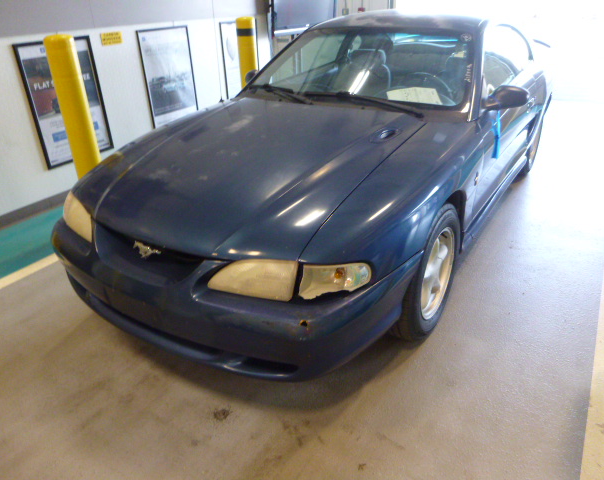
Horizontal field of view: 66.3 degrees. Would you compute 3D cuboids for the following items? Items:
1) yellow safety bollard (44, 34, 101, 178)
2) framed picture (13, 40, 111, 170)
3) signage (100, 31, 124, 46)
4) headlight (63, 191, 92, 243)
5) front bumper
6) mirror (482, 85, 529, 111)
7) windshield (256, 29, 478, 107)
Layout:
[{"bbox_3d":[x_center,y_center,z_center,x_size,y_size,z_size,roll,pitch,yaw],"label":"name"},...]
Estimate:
[{"bbox_3d":[-1.586,-0.768,3.322,0.180,1.260,0.180,16,32,29],"label":"yellow safety bollard"},{"bbox_3d":[-1.804,-1.058,3.572,0.025,0.887,0.600,16,32,29],"label":"framed picture"},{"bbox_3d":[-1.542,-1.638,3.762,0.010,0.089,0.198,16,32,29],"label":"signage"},{"bbox_3d":[-0.976,-0.098,2.023,0.330,0.185,0.150,23,37,38],"label":"headlight"},{"bbox_3d":[-0.470,0.126,2.005,1.780,0.480,0.590,16,33,30],"label":"front bumper"},{"bbox_3d":[1.038,-0.726,2.368,0.230,0.135,0.150,16,33,30],"label":"mirror"},{"bbox_3d":[0.346,-1.065,2.793,1.460,0.150,0.760,16,62,30],"label":"windshield"}]

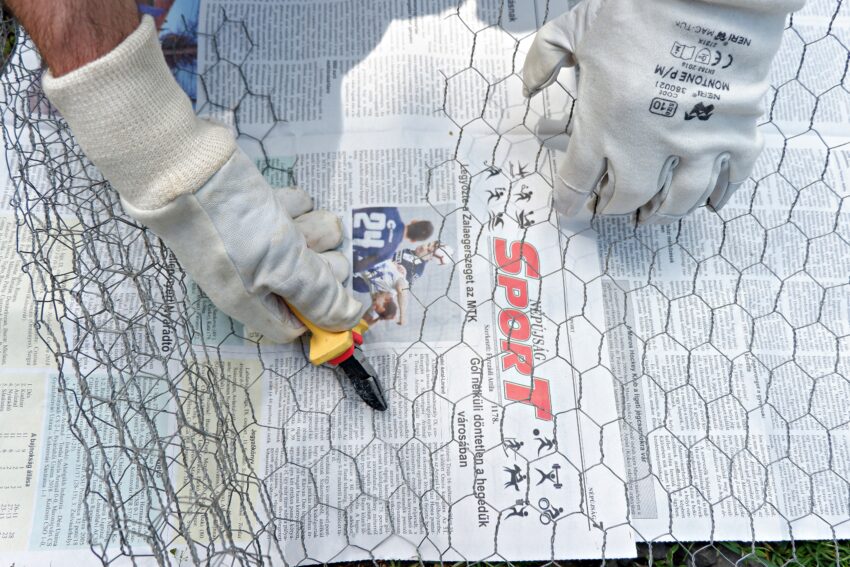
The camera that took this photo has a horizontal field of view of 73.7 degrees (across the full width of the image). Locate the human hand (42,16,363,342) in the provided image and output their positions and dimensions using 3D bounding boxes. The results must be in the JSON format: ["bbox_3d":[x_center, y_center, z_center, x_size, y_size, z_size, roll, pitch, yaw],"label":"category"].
[{"bbox_3d":[-0.133,-0.057,0.360,0.115,0.108,0.240,-41,95,-11],"label":"human hand"}]

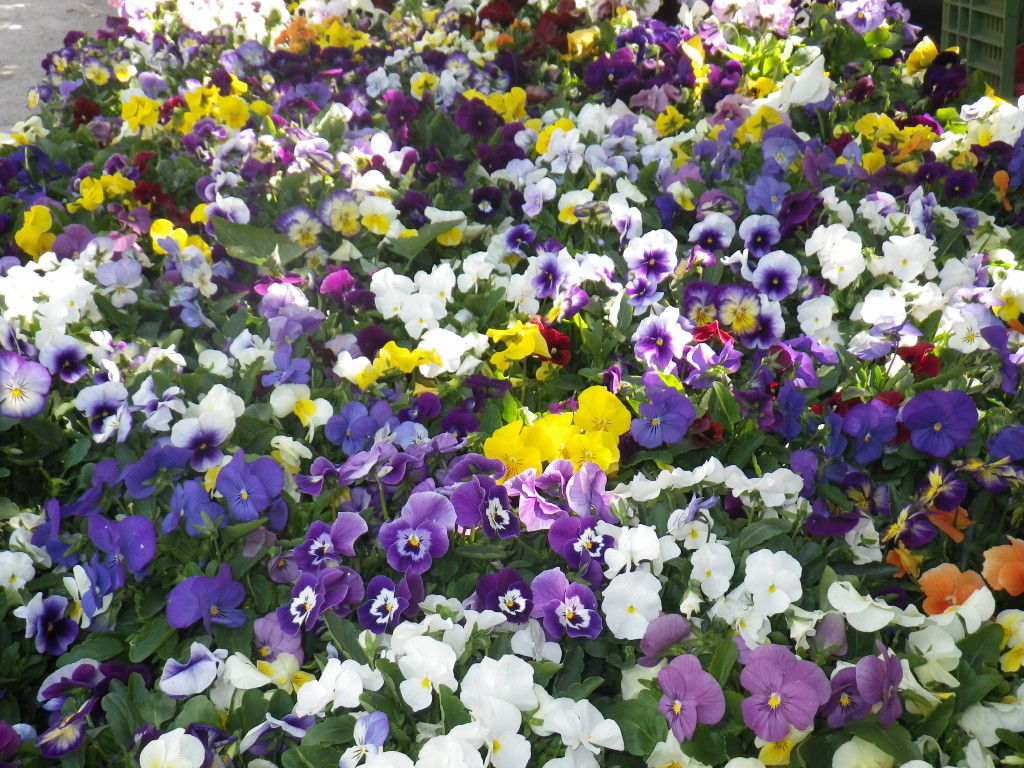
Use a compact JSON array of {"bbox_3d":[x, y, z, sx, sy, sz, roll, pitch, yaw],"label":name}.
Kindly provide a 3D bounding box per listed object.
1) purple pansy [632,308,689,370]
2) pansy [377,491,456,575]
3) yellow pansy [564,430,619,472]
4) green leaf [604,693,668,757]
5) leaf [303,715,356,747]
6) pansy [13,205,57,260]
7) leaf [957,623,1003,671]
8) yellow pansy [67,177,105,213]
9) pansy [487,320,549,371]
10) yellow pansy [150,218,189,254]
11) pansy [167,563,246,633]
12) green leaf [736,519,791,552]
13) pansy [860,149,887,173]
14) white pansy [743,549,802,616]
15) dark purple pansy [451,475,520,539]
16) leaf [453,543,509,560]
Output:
[{"bbox_3d":[0.143,-0.043,0.970,0.053,0.058,0.022,-4,-7,5],"label":"purple pansy"},{"bbox_3d":[-0.068,0.106,0.719,0.052,0.022,0.058,12,79,2],"label":"pansy"},{"bbox_3d":[0.071,0.061,0.895,0.047,0.046,0.022,-1,-8,4],"label":"yellow pansy"},{"bbox_3d":[0.085,0.233,0.690,0.052,0.013,0.038,34,63,16],"label":"green leaf"},{"bbox_3d":[-0.111,0.210,0.610,0.042,0.010,0.026,-6,35,8],"label":"leaf"},{"bbox_3d":[-0.632,-0.200,1.333,0.053,0.069,0.030,-5,10,-25],"label":"pansy"},{"bbox_3d":[0.321,0.180,0.690,0.033,0.012,0.043,35,63,26],"label":"leaf"},{"bbox_3d":[-0.499,-0.222,1.178,0.042,0.040,0.028,29,27,34],"label":"yellow pansy"},{"bbox_3d":[0.006,-0.035,0.916,0.032,0.040,0.050,-12,34,-44],"label":"pansy"},{"bbox_3d":[-0.450,-0.194,1.322,0.049,0.047,0.022,-4,3,-19],"label":"yellow pansy"},{"bbox_3d":[-0.203,0.142,0.669,0.050,0.046,0.026,-19,0,-19],"label":"pansy"},{"bbox_3d":[0.203,0.122,0.811,0.053,0.012,0.028,-30,51,-8],"label":"green leaf"},{"bbox_3d":[0.503,-0.308,1.400,0.042,0.042,0.020,10,19,17],"label":"pansy"},{"bbox_3d":[0.196,0.149,0.757,0.044,0.022,0.050,3,80,17],"label":"white pansy"},{"bbox_3d":[-0.022,0.111,0.906,0.065,0.059,0.025,-28,18,-29],"label":"dark purple pansy"},{"bbox_3d":[-0.028,0.149,0.894,0.050,0.012,0.023,3,37,8],"label":"leaf"}]

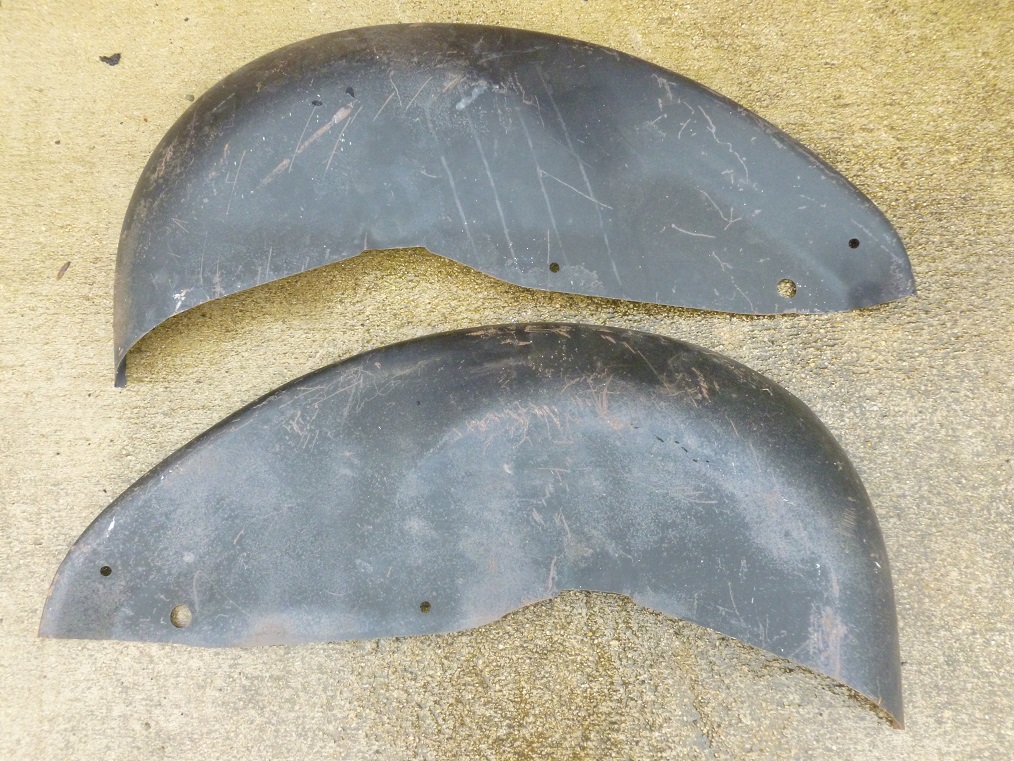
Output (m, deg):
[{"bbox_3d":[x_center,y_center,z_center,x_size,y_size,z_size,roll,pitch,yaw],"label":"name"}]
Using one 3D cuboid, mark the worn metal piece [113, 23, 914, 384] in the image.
[{"bbox_3d":[-0.016,-0.241,0.946,0.922,0.088,0.398,-6,79,0],"label":"worn metal piece"}]

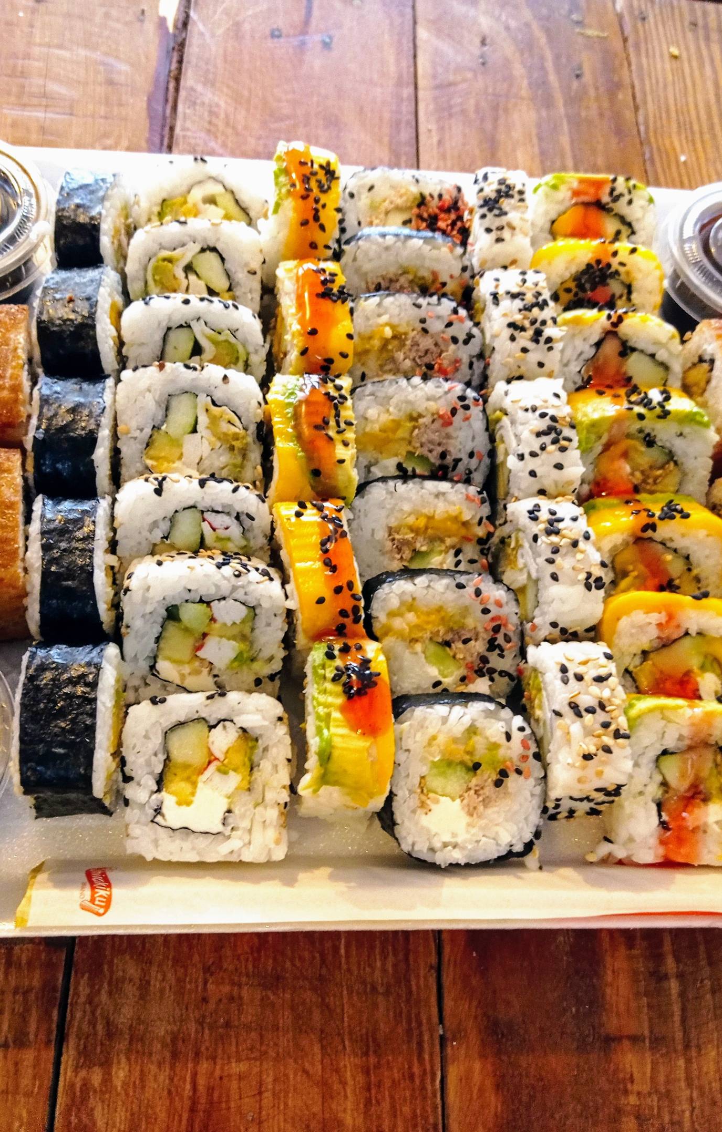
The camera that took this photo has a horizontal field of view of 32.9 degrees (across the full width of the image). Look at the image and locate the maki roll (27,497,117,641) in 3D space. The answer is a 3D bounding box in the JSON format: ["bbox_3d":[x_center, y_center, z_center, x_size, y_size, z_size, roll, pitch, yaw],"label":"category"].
[{"bbox_3d":[-0.078,0.004,0.329,0.020,0.038,0.041,3,59,-10],"label":"maki roll"}]

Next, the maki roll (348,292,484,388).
[{"bbox_3d":[0.017,-0.061,0.362,0.037,0.021,0.038,8,102,-1],"label":"maki roll"}]

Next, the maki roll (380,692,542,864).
[{"bbox_3d":[0.025,0.052,0.296,0.036,0.021,0.038,3,90,-5],"label":"maki roll"}]

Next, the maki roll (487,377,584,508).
[{"bbox_3d":[0.050,-0.034,0.351,0.019,0.037,0.037,1,58,-8],"label":"maki roll"}]

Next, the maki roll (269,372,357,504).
[{"bbox_3d":[-0.015,-0.038,0.362,0.021,0.036,0.037,-2,59,-9],"label":"maki roll"}]

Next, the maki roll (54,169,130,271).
[{"bbox_3d":[-0.082,-0.101,0.377,0.019,0.038,0.037,-1,59,-4],"label":"maki roll"}]

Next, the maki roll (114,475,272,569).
[{"bbox_3d":[-0.046,-0.004,0.336,0.041,0.021,0.040,1,101,-7],"label":"maki roll"}]

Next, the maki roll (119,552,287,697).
[{"bbox_3d":[-0.041,0.019,0.319,0.041,0.024,0.041,1,102,-7],"label":"maki roll"}]

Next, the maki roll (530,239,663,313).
[{"bbox_3d":[0.073,-0.081,0.380,0.037,0.039,0.021,12,18,1],"label":"maki roll"}]

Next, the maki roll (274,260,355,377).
[{"bbox_3d":[-0.015,-0.073,0.384,0.023,0.038,0.041,-1,59,-3],"label":"maki roll"}]

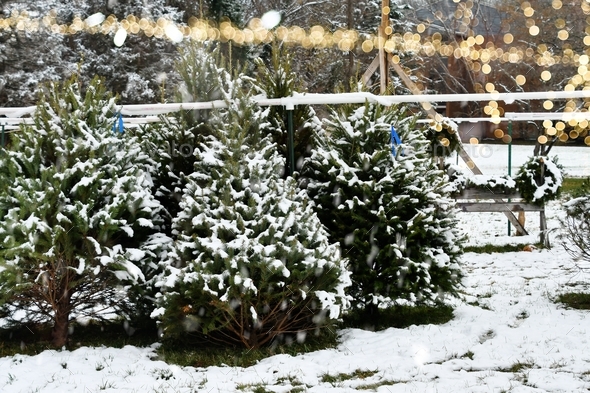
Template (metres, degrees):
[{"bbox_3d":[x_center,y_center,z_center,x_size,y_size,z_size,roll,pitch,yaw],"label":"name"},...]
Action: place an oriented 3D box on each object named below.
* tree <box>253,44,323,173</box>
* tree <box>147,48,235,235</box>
[{"bbox_3d":[-0.070,-0.170,9.100,1.100,2.150,1.100,0,3,0],"label":"tree"},{"bbox_3d":[-0.850,-0.170,9.000,1.150,2.150,1.150,0,3,0],"label":"tree"}]

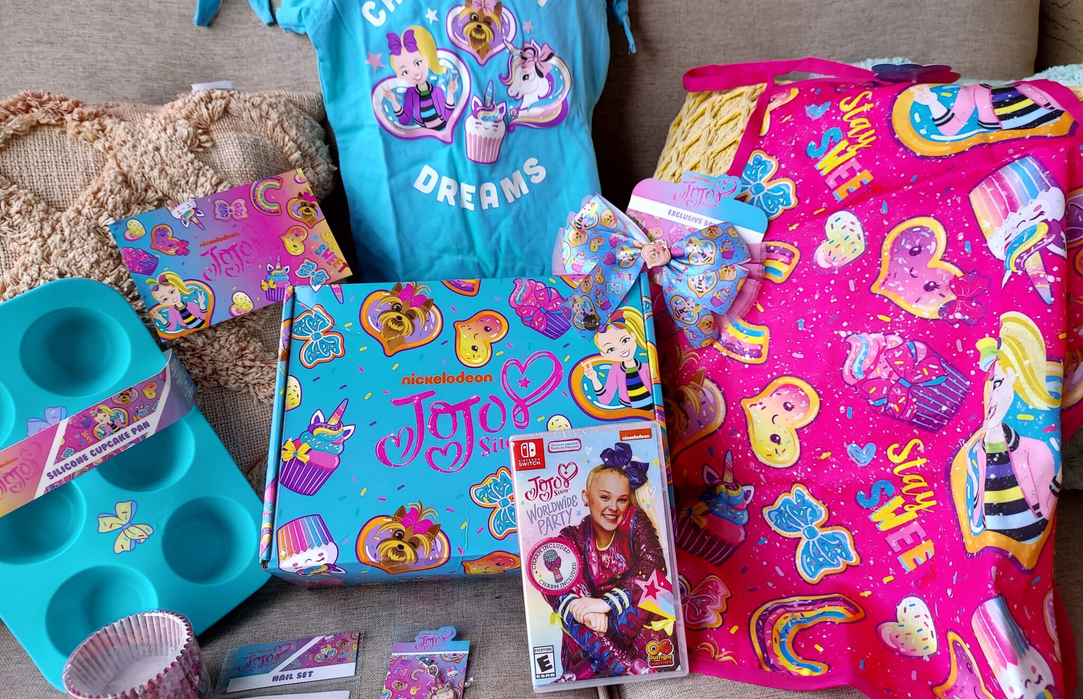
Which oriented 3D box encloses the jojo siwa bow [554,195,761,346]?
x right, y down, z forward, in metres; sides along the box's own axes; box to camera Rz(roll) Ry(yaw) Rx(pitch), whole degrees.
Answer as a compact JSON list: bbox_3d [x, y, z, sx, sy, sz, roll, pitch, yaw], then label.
[{"bbox_3d":[0.092,-0.062,0.622,0.162,0.112,0.045,12,-15,3],"label":"jojo siwa bow"}]

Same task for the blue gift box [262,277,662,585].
[{"bbox_3d":[-0.054,0.063,0.628,0.293,0.094,0.220,-2,65,-3],"label":"blue gift box"}]

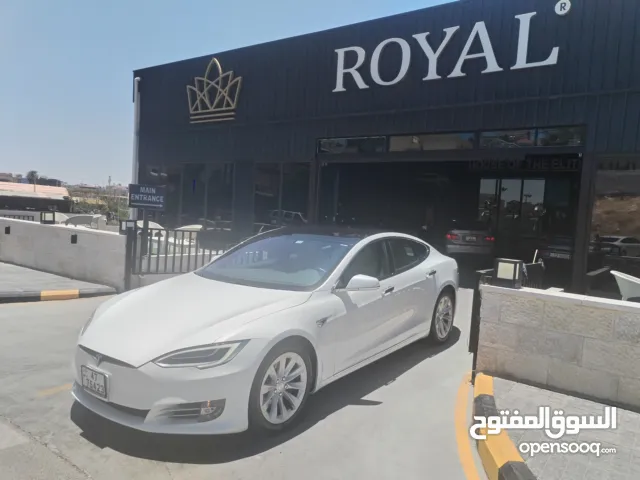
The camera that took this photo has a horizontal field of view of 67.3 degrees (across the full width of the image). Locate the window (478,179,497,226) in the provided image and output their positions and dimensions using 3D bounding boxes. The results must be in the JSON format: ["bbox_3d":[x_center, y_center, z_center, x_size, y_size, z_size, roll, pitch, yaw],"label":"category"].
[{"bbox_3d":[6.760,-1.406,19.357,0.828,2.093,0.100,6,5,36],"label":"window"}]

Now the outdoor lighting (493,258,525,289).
[{"bbox_3d":[1.781,0.317,4.542,0.210,0.260,0.210,6,5,36],"label":"outdoor lighting"}]

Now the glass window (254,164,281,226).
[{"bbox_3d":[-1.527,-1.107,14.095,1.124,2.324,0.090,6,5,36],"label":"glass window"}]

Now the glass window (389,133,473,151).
[{"bbox_3d":[2.529,-2.252,11.062,2.080,0.389,0.080,6,5,36],"label":"glass window"}]

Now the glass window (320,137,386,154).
[{"bbox_3d":[0.822,-2.438,12.324,2.069,0.403,0.080,6,5,36],"label":"glass window"}]

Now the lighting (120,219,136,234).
[{"bbox_3d":[-3.243,-0.208,8.150,0.210,0.250,0.210,7,5,37],"label":"lighting"}]

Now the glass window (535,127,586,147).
[{"bbox_3d":[4.720,-2.012,9.442,0.850,0.387,0.080,6,5,36],"label":"glass window"}]

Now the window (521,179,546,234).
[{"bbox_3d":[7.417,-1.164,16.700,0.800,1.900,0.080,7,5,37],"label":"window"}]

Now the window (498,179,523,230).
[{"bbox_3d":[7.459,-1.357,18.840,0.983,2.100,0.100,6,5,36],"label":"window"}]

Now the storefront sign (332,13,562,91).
[{"bbox_3d":[2.499,-4.198,10.914,5.392,1.130,0.120,6,5,36],"label":"storefront sign"}]

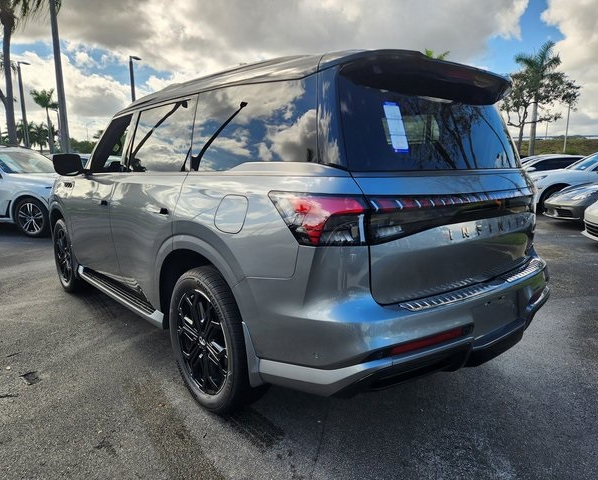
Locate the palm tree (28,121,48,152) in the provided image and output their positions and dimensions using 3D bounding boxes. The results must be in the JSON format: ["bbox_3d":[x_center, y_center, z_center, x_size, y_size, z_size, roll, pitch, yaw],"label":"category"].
[{"bbox_3d":[-31.196,-11.002,50.909,2.800,6.800,2.800,0,10,0],"label":"palm tree"}]

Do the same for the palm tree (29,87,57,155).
[{"bbox_3d":[-20.982,-8.808,35.039,2.500,8.000,2.500,0,10,0],"label":"palm tree"}]

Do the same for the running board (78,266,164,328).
[{"bbox_3d":[-1.470,0.395,3.582,0.210,0.100,2.050,-8,13,-40],"label":"running board"}]

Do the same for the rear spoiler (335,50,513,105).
[{"bbox_3d":[0.735,-0.804,2.236,1.380,0.190,0.360,-8,13,-40],"label":"rear spoiler"}]

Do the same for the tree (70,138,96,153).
[{"bbox_3d":[-34.843,-13.538,68.742,4.800,5.700,4.800,0,10,0],"label":"tree"}]

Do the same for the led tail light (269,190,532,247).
[{"bbox_3d":[0.797,-0.170,2.268,1.950,0.210,0.480,-8,13,-40],"label":"led tail light"}]

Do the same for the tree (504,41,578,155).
[{"bbox_3d":[16.310,-8.710,28.922,4.400,10.400,4.400,0,10,0],"label":"tree"}]

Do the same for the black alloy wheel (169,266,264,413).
[{"bbox_3d":[-0.464,0.569,2.522,0.280,0.830,0.830,-8,13,-40],"label":"black alloy wheel"}]

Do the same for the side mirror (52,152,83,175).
[{"bbox_3d":[-2.094,-0.671,3.823,0.260,0.210,0.160,-8,13,-40],"label":"side mirror"}]

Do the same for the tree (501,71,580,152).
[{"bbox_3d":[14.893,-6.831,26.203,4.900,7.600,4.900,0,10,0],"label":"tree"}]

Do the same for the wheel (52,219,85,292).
[{"bbox_3d":[-2.487,0.162,4.802,0.280,0.830,0.830,-8,13,-40],"label":"wheel"}]

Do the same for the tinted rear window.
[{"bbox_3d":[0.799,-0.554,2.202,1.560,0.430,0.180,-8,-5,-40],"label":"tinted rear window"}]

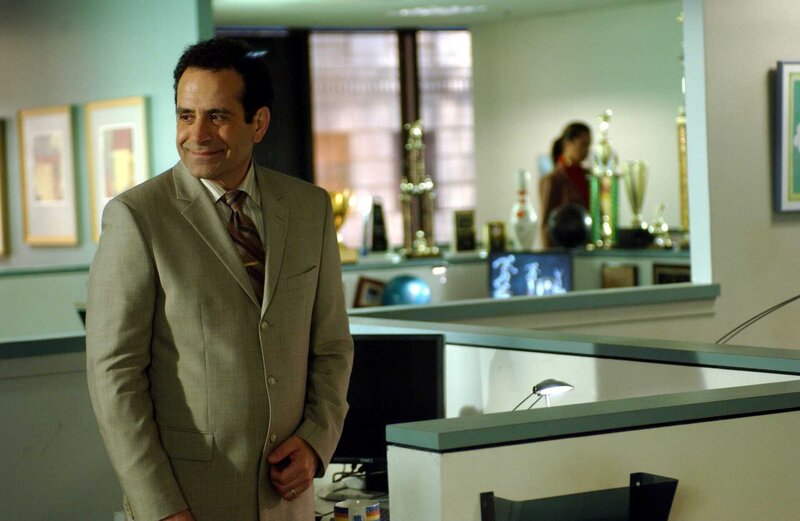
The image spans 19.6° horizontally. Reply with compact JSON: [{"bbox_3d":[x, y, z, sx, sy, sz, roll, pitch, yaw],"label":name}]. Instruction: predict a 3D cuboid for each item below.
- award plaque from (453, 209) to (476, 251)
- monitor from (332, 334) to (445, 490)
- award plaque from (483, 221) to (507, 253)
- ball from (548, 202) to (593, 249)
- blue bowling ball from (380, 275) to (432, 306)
[{"bbox_3d":[0.309,-0.141,11.050,0.105,0.192,0.030,-4,3,-27],"label":"award plaque"},{"bbox_3d":[-0.056,0.370,5.703,0.392,0.387,0.180,-1,3,21],"label":"monitor"},{"bbox_3d":[0.442,-0.112,10.900,0.095,0.148,0.045,-4,3,-27],"label":"award plaque"},{"bbox_3d":[0.817,-0.164,11.150,0.217,0.217,0.217,-2,2,0],"label":"ball"},{"bbox_3d":[0.031,0.174,10.300,0.217,0.217,0.217,-2,3,0],"label":"blue bowling ball"}]

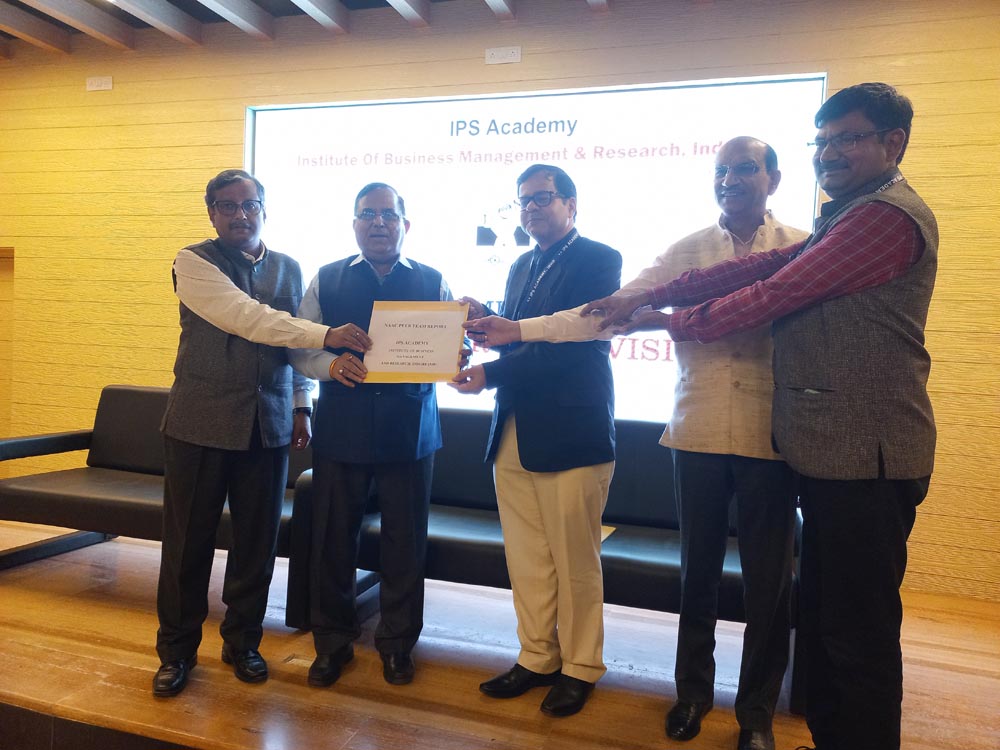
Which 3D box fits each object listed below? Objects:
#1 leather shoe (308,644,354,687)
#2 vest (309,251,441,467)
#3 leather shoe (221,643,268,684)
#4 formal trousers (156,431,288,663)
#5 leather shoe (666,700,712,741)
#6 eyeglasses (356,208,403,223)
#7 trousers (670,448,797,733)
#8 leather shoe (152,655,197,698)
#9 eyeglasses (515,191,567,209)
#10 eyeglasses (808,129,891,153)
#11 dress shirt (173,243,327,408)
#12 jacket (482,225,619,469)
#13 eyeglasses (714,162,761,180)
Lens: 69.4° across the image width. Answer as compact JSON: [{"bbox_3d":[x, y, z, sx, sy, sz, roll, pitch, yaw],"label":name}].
[{"bbox_3d":[-0.571,0.955,2.483,0.104,0.105,0.285,3,2,9],"label":"leather shoe"},{"bbox_3d":[-0.398,-0.067,2.360,0.450,0.670,0.310,2,4,-9],"label":"vest"},{"bbox_3d":[-0.868,0.941,2.466,0.105,0.105,0.285,1,2,-35],"label":"leather shoe"},{"bbox_3d":[-0.940,0.467,2.430,0.410,0.940,0.310,2,2,-22],"label":"formal trousers"},{"bbox_3d":[0.594,1.019,2.238,0.103,0.105,0.285,4,2,32],"label":"leather shoe"},{"bbox_3d":[-0.382,-0.507,2.295,0.142,0.045,0.140,2,4,-7],"label":"eyeglasses"},{"bbox_3d":[0.693,0.540,2.140,0.360,0.960,0.320,4,2,27],"label":"trousers"},{"bbox_3d":[-1.053,0.940,2.378,0.105,0.105,0.280,2,4,-4],"label":"leather shoe"},{"bbox_3d":[0.148,-0.536,2.240,0.141,0.045,0.145,4,2,34],"label":"eyeglasses"},{"bbox_3d":[0.812,-0.537,1.656,0.145,0.048,0.143,-12,9,-27],"label":"eyeglasses"},{"bbox_3d":[-0.745,-0.122,2.235,0.470,0.580,0.460,0,4,-34],"label":"dress shirt"},{"bbox_3d":[0.148,-0.089,2.250,0.475,0.735,0.430,6,5,43],"label":"jacket"},{"bbox_3d":[0.703,-0.580,2.085,0.140,0.042,0.140,6,5,43],"label":"eyeglasses"}]

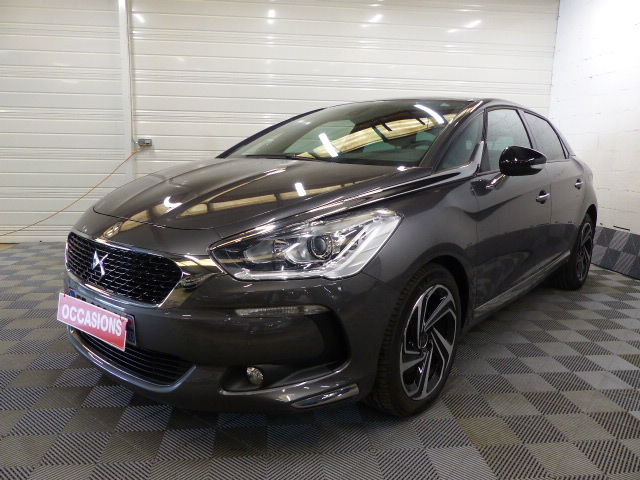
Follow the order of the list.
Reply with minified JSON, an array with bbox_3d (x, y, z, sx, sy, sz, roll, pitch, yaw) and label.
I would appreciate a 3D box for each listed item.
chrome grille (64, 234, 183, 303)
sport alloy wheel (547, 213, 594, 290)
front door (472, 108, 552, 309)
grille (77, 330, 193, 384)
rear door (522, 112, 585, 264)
[{"bbox_3d":[-0.811,0.099,1.845,0.880,0.190,0.130,9,13,40],"label":"chrome grille"},{"bbox_3d":[2.172,0.077,4.128,0.240,0.670,0.670,9,13,40],"label":"sport alloy wheel"},{"bbox_3d":[1.004,-0.240,2.677,0.270,1.060,1.140,9,13,40],"label":"front door"},{"bbox_3d":[-0.805,0.422,1.914,0.880,0.150,0.130,9,13,40],"label":"grille"},{"bbox_3d":[1.645,-0.363,3.407,0.270,1.030,0.970,9,13,40],"label":"rear door"}]

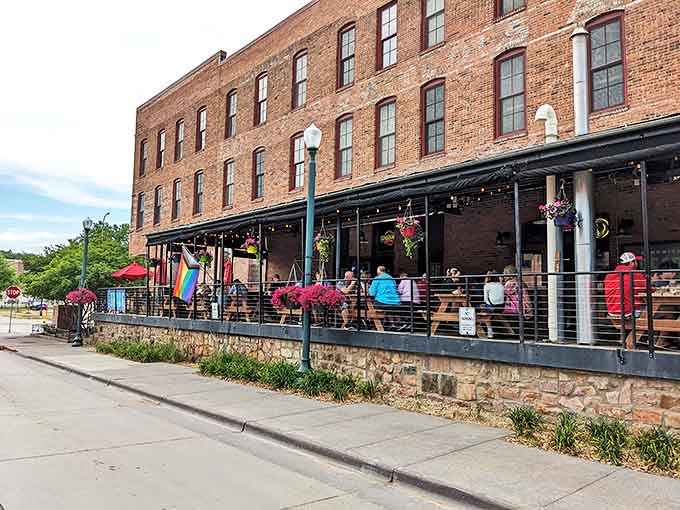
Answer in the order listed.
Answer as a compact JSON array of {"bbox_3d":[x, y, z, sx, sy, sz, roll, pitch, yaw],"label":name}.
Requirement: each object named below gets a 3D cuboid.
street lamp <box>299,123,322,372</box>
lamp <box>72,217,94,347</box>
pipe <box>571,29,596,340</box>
[{"bbox_3d":[-0.665,-0.112,11.416,0.385,5.578,0.385,2,-5,0],"label":"street lamp"},{"bbox_3d":[-10.996,1.122,22.692,0.385,5.497,0.385,7,-8,-41],"label":"lamp"},{"bbox_3d":[3.672,-1.104,8.021,0.290,4.852,0.290,5,-6,-41],"label":"pipe"}]

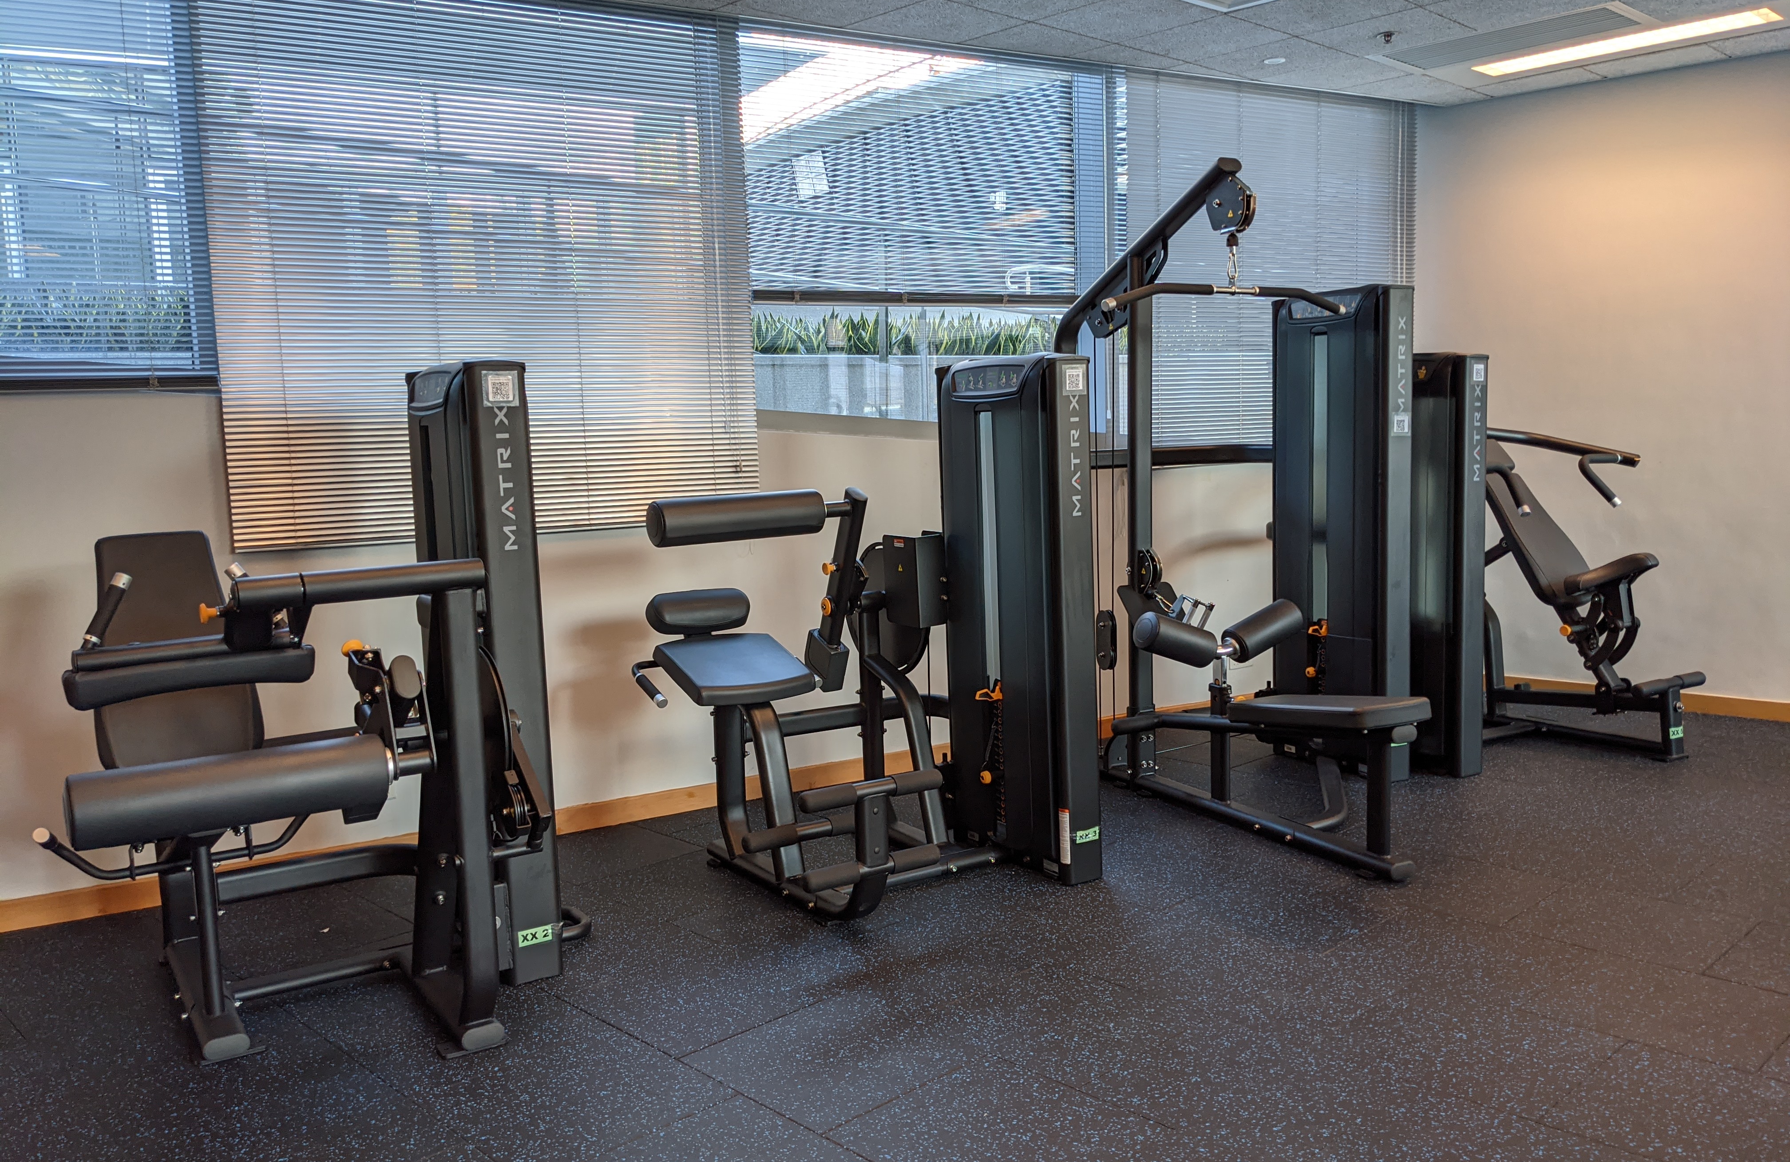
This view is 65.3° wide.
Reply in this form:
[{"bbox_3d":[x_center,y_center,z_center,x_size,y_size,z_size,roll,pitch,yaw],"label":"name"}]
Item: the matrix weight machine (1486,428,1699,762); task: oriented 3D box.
[{"bbox_3d":[2.759,-0.010,6.008,0.995,1.367,1.275,-6,8,-29],"label":"matrix weight machine"}]

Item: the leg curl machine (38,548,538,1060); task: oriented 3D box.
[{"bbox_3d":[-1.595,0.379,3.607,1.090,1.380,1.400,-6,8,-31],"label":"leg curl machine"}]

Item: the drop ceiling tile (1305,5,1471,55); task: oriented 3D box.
[{"bbox_3d":[1.957,-2.183,5.540,0.510,0.020,0.506,-8,9,-43],"label":"drop ceiling tile"}]

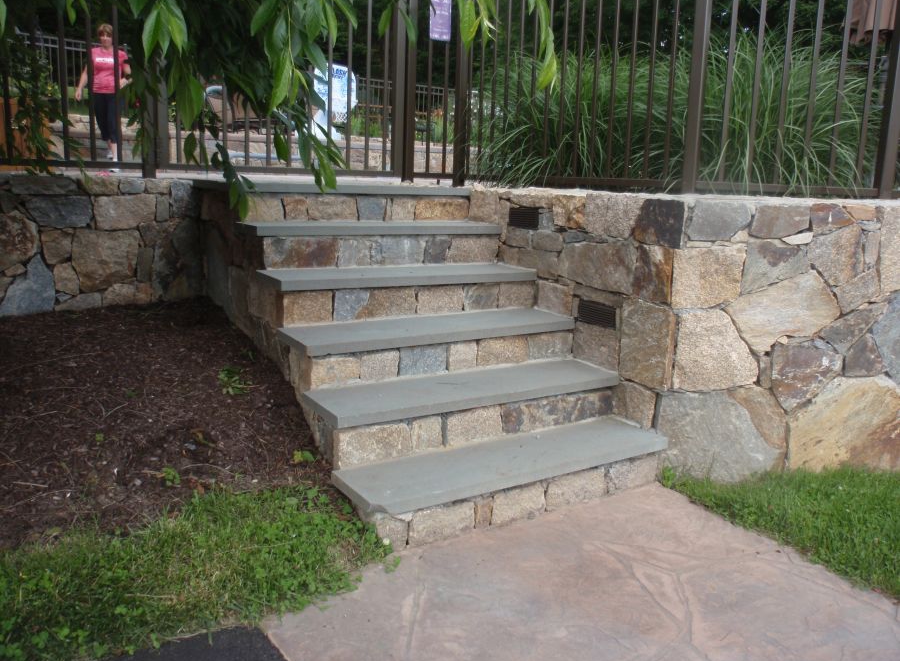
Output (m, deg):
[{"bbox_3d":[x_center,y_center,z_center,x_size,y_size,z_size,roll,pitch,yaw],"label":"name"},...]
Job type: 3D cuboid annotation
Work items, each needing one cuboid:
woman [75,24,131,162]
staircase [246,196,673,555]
[{"bbox_3d":[-3.903,-2.613,8.200,0.600,1.610,0.450,-2,12,-19],"label":"woman"},{"bbox_3d":[-0.045,0.012,2.965,1.240,0.990,1.410,-5,14,-32],"label":"staircase"}]

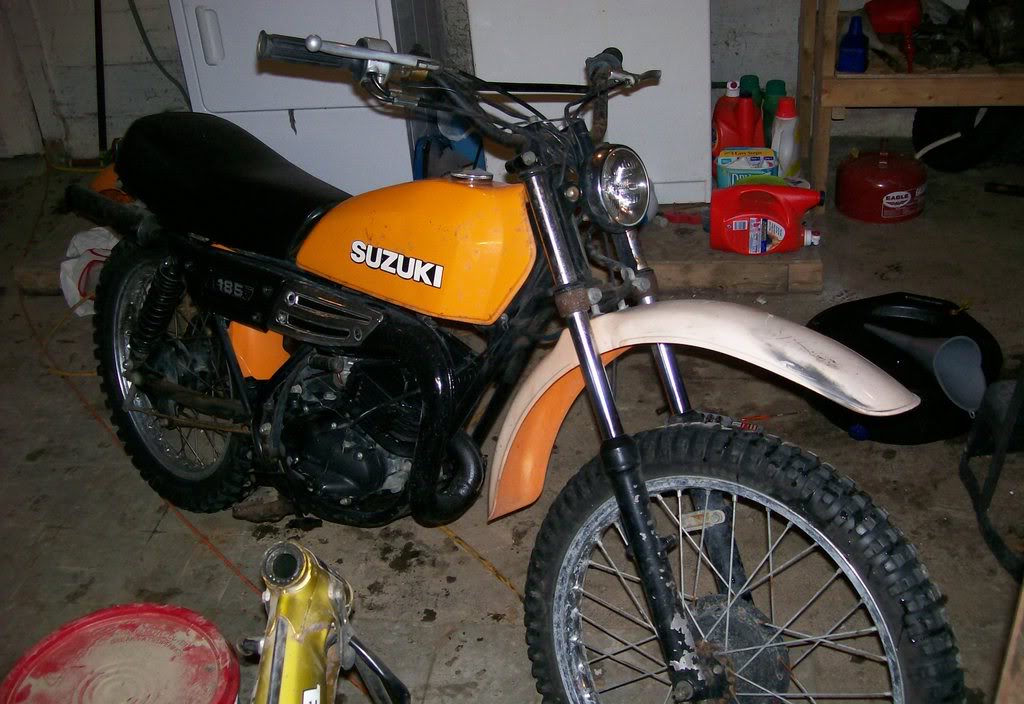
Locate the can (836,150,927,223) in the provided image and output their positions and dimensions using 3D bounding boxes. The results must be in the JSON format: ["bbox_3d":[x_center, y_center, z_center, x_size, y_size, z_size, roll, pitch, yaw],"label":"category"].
[{"bbox_3d":[1.239,-0.552,3.570,0.295,0.205,0.295,-4,27,2],"label":"can"}]

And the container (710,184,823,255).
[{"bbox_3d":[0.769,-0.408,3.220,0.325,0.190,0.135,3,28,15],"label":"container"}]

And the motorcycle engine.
[{"bbox_3d":[-0.264,0.144,1.941,0.330,0.300,0.250,22,22,36],"label":"motorcycle engine"}]

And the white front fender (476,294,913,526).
[{"bbox_3d":[0.246,0.138,1.534,0.590,0.430,0.140,21,19,33],"label":"white front fender"}]

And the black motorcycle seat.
[{"bbox_3d":[-0.550,-0.329,2.129,0.640,0.190,0.245,22,22,36],"label":"black motorcycle seat"}]

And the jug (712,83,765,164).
[{"bbox_3d":[0.808,-0.802,3.800,0.135,0.325,0.190,-10,28,-9],"label":"jug"}]

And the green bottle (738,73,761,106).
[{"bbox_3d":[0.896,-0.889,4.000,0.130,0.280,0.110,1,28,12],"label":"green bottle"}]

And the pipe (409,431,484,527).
[{"bbox_3d":[-0.115,0.213,1.733,0.120,0.135,0.095,22,22,36],"label":"pipe"}]

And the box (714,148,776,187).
[{"bbox_3d":[0.776,-0.572,3.510,0.190,0.200,0.075,1,28,12],"label":"box"}]

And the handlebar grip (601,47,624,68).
[{"bbox_3d":[0.178,-0.544,1.960,0.036,0.036,0.120,6,14,22],"label":"handlebar grip"}]

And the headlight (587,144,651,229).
[{"bbox_3d":[0.137,-0.234,1.561,0.090,0.125,0.125,3,9,37],"label":"headlight"}]

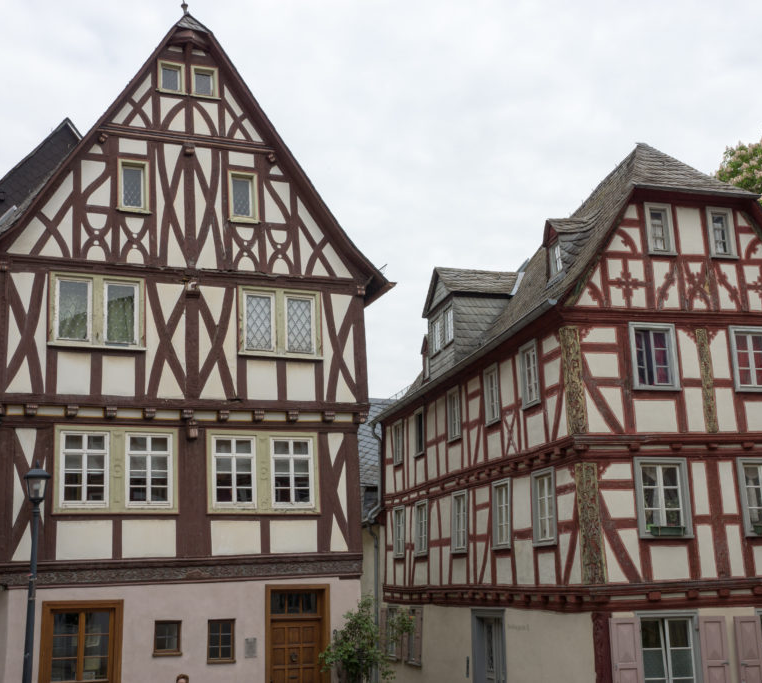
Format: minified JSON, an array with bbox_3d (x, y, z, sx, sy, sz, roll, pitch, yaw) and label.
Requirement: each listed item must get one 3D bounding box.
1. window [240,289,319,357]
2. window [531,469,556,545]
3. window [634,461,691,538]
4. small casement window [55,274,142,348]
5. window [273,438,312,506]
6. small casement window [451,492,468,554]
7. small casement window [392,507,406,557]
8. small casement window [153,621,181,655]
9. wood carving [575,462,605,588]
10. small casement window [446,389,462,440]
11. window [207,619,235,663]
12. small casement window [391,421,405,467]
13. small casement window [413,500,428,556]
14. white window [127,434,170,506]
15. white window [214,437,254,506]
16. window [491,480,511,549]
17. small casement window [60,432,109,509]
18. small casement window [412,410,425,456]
[{"bbox_3d":[-1.845,-0.322,18.750,1.550,1.263,0.140,3,-14,-22],"label":"window"},{"bbox_3d":[3.514,3.557,21.879,0.160,1.600,1.060,2,-14,-16],"label":"window"},{"bbox_3d":[5.605,3.105,20.283,1.140,1.580,0.170,1,-14,-14],"label":"window"},{"bbox_3d":[-5.604,-0.587,20.306,1.800,1.450,0.180,3,-14,-22],"label":"small casement window"},{"bbox_3d":[-1.589,2.359,18.348,0.783,1.261,0.120,3,-14,-22],"label":"window"},{"bbox_3d":[2.014,4.577,25.919,0.180,1.500,1.220,1,-13,-14],"label":"small casement window"},{"bbox_3d":[0.582,5.508,29.545,0.120,1.430,1.020,1,-14,-15],"label":"small casement window"},{"bbox_3d":[-4.043,5.640,19.431,0.520,0.650,0.140,3,-14,-22],"label":"small casement window"},{"bbox_3d":[3.724,3.229,18.176,0.274,2.094,0.280,1,-14,-15],"label":"wood carving"},{"bbox_3d":[1.813,1.758,24.592,0.120,1.240,0.920,1,-14,-15],"label":"small casement window"},{"bbox_3d":[-3.084,5.791,19.795,0.550,0.800,0.140,3,-14,-22],"label":"window"},{"bbox_3d":[0.554,2.912,29.314,0.120,1.270,0.900,1,-14,-15],"label":"small casement window"},{"bbox_3d":[1.177,5.468,29.946,0.160,1.580,1.150,2,-14,-16],"label":"small casement window"},{"bbox_3d":[-4.555,2.538,20.152,0.890,1.440,0.150,3,-14,-21],"label":"white window"},{"bbox_3d":[-2.945,2.627,20.629,0.870,1.400,0.140,3,-14,-22],"label":"white window"},{"bbox_3d":[2.744,3.917,23.125,0.180,1.500,1.170,1,-13,-14],"label":"window"},{"bbox_3d":[-5.695,2.472,19.703,0.900,1.440,0.150,3,-14,-21],"label":"small casement window"},{"bbox_3d":[1.168,2.698,30.283,0.160,1.380,0.950,2,-14,-16],"label":"small casement window"}]

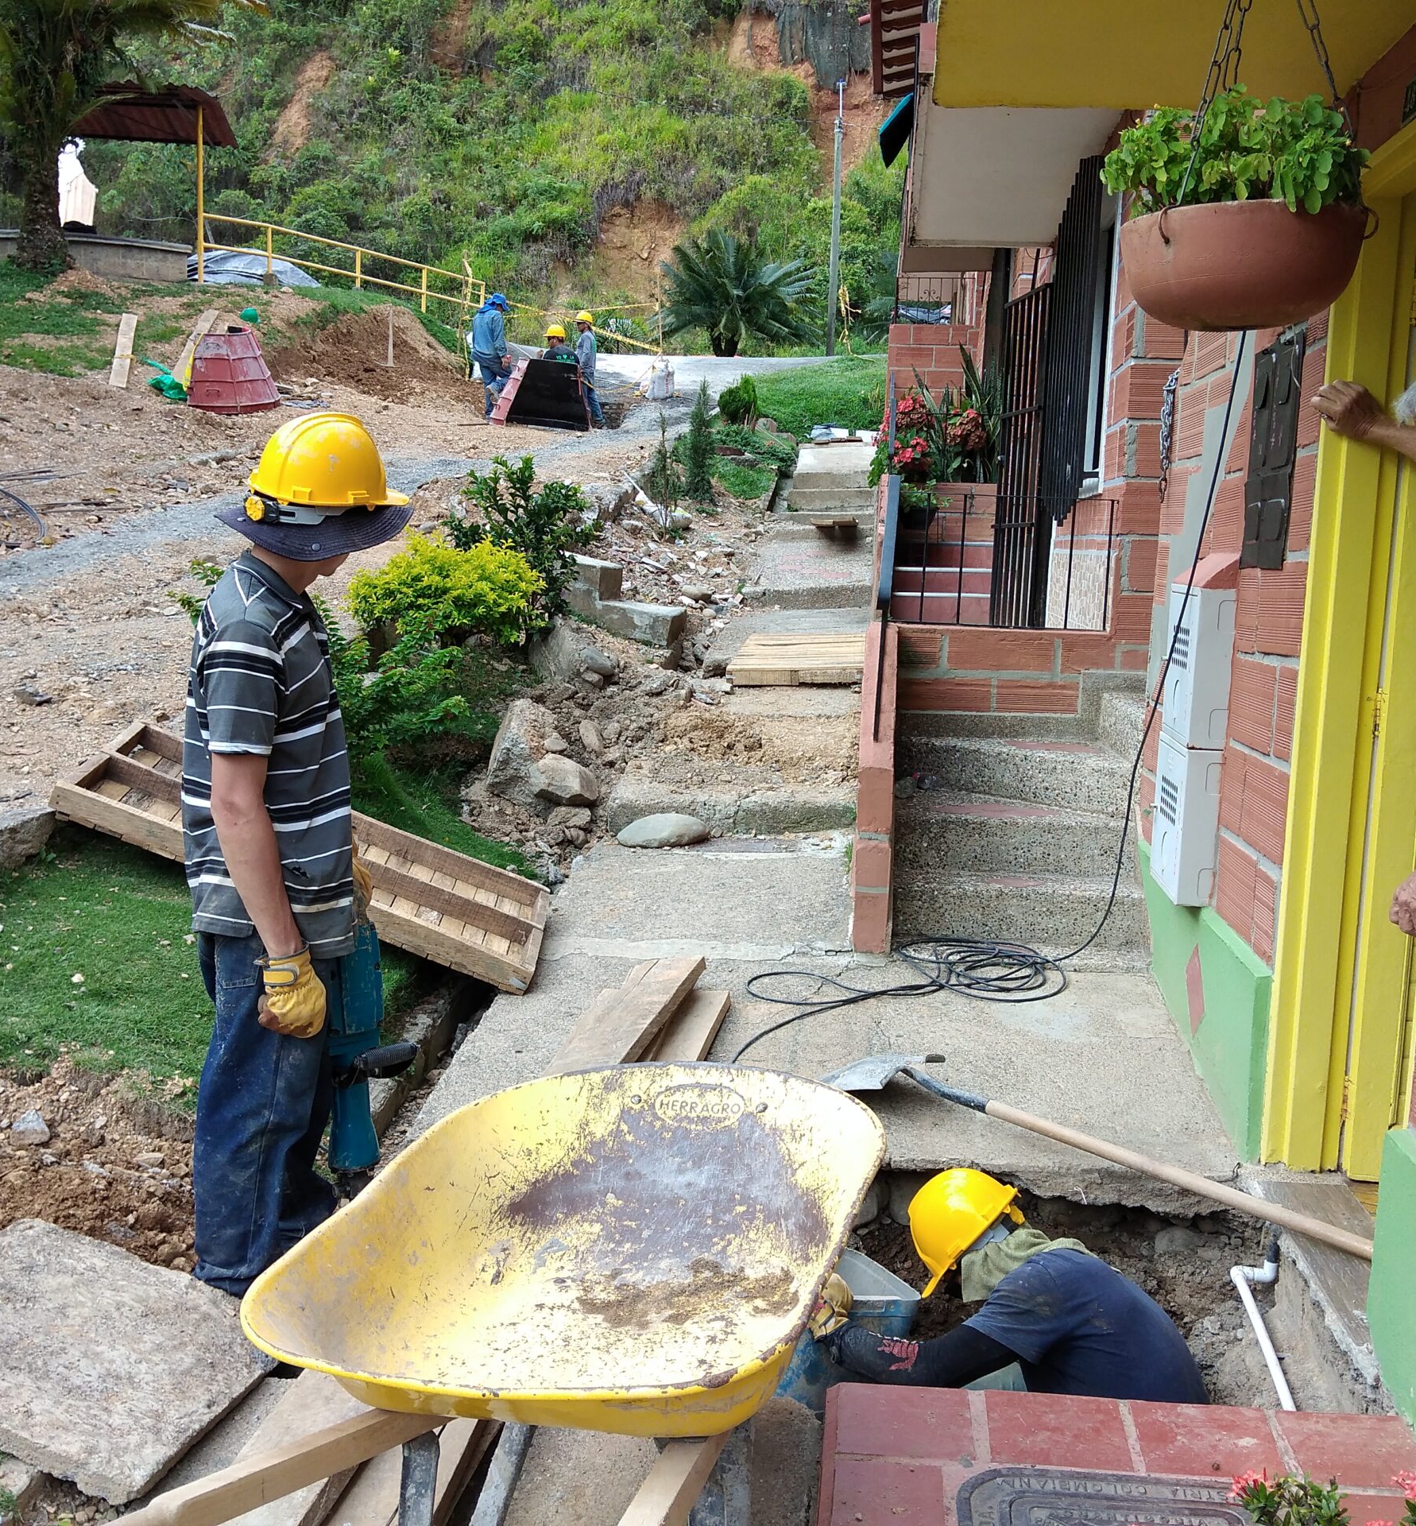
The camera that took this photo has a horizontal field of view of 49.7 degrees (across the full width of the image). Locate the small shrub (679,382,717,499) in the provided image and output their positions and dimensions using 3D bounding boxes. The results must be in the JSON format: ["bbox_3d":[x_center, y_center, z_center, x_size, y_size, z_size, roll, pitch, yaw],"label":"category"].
[{"bbox_3d":[-0.089,-3.257,15.500,0.370,1.190,0.370,2,6,0],"label":"small shrub"}]

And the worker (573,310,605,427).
[{"bbox_3d":[-1.760,-5.828,22.561,0.500,1.700,0.460,5,7,19],"label":"worker"}]

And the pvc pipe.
[{"bbox_3d":[1.081,1.073,2.881,0.100,0.060,0.640,4,7,11],"label":"pvc pipe"}]

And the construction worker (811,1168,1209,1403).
[{"bbox_3d":[0.544,1.192,2.888,0.760,0.880,0.500,3,6,5],"label":"construction worker"}]

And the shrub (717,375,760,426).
[{"bbox_3d":[0.385,-4.625,19.500,0.530,0.697,0.530,2,6,0],"label":"shrub"}]

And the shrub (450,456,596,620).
[{"bbox_3d":[-1.137,-1.349,9.300,0.880,1.080,0.850,3,7,6],"label":"shrub"}]

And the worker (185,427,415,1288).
[{"bbox_3d":[-0.798,0.202,2.923,0.440,1.720,0.480,-1,7,-30],"label":"worker"}]

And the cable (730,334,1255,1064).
[{"bbox_3d":[0.777,-0.248,4.394,1.250,1.900,1.600,3,7,6],"label":"cable"}]

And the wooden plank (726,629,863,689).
[{"bbox_3d":[0.556,-0.634,9.300,0.880,0.100,0.850,3,13,6],"label":"wooden plank"}]

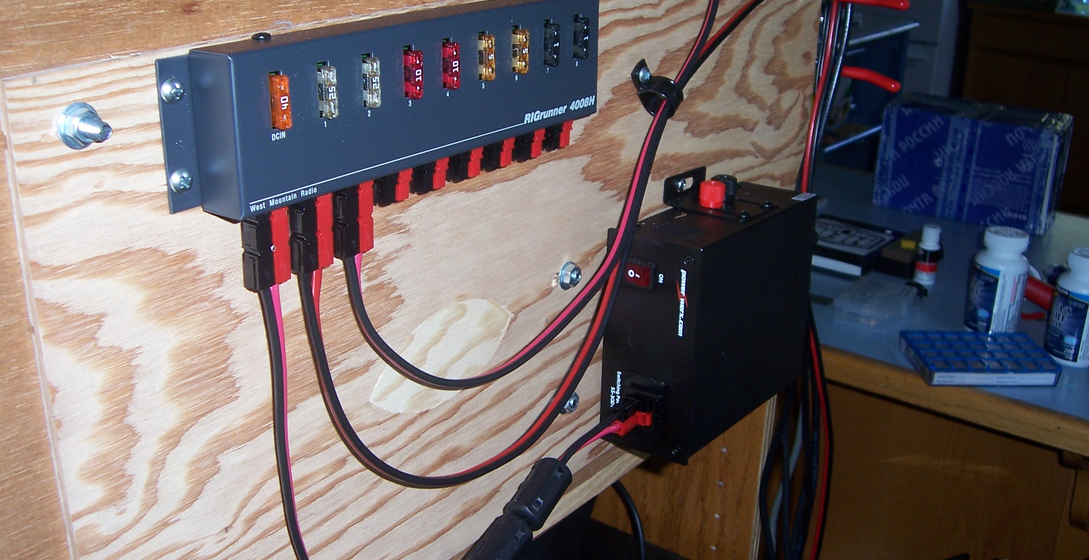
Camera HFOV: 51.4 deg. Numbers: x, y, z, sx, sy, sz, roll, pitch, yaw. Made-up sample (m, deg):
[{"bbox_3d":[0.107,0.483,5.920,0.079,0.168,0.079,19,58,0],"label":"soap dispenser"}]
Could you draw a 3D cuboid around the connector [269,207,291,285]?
[{"bbox_3d":[-0.101,-0.014,0.423,0.008,0.030,0.008,16,26,33],"label":"connector"}]

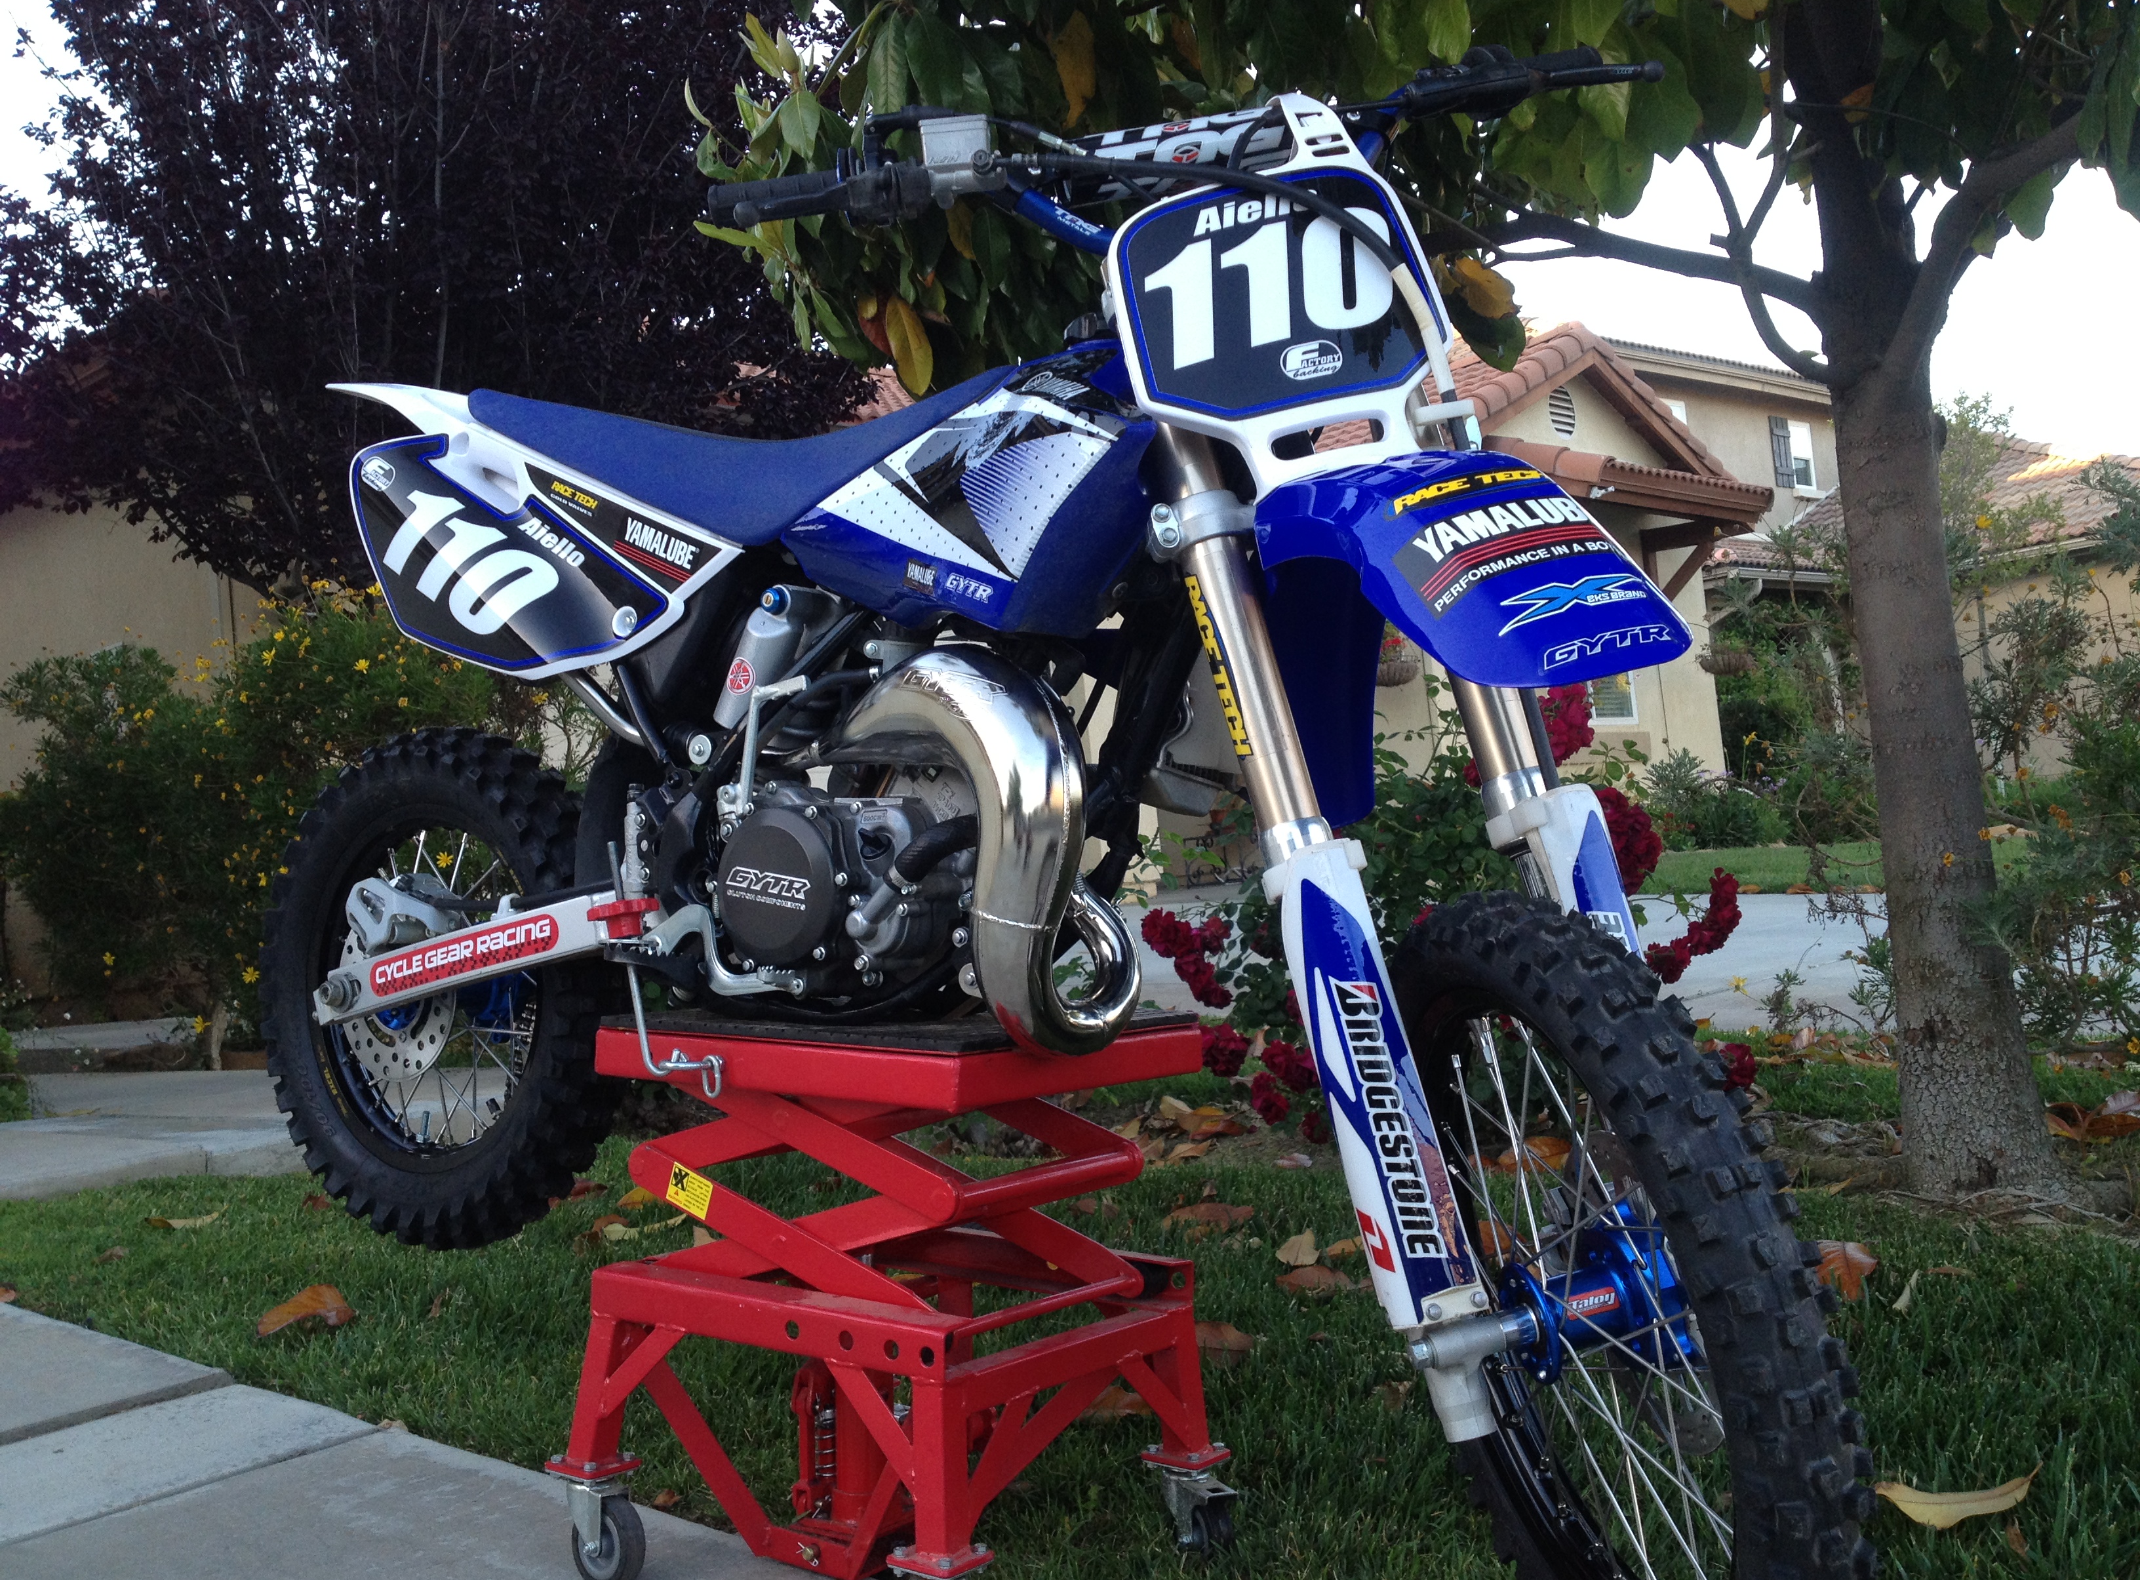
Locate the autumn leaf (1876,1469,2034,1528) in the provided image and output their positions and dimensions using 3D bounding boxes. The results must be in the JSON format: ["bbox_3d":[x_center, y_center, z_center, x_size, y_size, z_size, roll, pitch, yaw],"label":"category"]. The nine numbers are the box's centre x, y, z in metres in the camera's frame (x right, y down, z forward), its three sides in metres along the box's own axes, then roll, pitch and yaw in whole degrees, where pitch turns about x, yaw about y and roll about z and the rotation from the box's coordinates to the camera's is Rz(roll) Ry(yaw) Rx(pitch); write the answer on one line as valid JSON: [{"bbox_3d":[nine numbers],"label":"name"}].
[{"bbox_3d":[0.802,0.642,1.960,0.150,0.035,0.050,-2,-2,-6],"label":"autumn leaf"}]

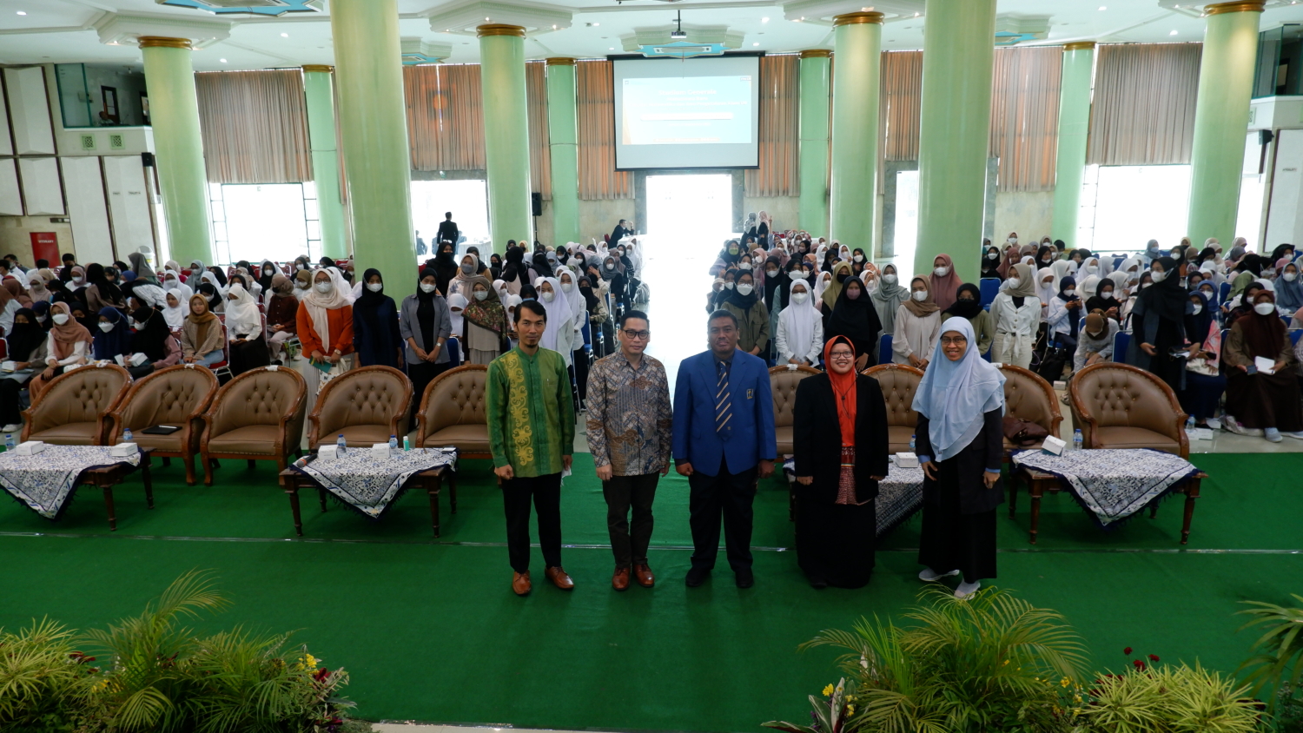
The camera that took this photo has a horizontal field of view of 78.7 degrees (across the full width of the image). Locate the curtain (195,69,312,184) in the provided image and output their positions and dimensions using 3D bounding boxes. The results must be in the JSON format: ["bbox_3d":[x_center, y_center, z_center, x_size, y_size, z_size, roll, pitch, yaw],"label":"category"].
[{"bbox_3d":[-13.239,-7.986,26.508,3.639,3.617,0.200,0,11,4],"label":"curtain"}]

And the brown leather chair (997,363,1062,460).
[{"bbox_3d":[2.766,0.469,6.383,0.770,0.850,0.720,2,13,11],"label":"brown leather chair"}]

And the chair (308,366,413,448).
[{"bbox_3d":[-2.363,0.483,6.745,0.770,0.850,0.720,0,13,5],"label":"chair"}]

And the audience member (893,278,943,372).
[{"bbox_3d":[2.543,-0.096,7.702,0.470,1.550,0.300,1,11,9],"label":"audience member"}]

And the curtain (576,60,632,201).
[{"bbox_3d":[-1.467,-7.313,24.790,1.730,4.120,0.160,0,13,4],"label":"curtain"}]

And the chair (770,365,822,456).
[{"bbox_3d":[1.153,0.474,6.496,0.770,0.850,0.720,0,13,3],"label":"chair"}]

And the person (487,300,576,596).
[{"bbox_3d":[-0.675,0.464,4.697,0.530,1.738,0.340,-2,13,-6],"label":"person"}]

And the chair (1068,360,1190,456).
[{"bbox_3d":[3.665,0.471,6.303,0.770,0.850,0.720,-2,13,-4],"label":"chair"}]

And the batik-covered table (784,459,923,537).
[{"bbox_3d":[1.487,0.908,5.391,1.120,0.480,0.560,0,13,3],"label":"batik-covered table"}]

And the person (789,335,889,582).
[{"bbox_3d":[1.097,0.553,4.726,0.570,1.489,0.370,0,13,6],"label":"person"}]

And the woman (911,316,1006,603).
[{"bbox_3d":[1.760,0.509,4.553,0.530,1.620,0.400,3,13,17],"label":"woman"}]

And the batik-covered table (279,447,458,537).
[{"bbox_3d":[-1.984,0.897,5.728,1.120,0.480,0.550,0,13,4],"label":"batik-covered table"}]

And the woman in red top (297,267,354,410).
[{"bbox_3d":[-3.155,-0.145,7.806,0.530,1.631,0.380,-2,13,-6],"label":"woman in red top"}]

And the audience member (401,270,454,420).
[{"bbox_3d":[-2.193,-0.139,7.753,0.500,1.610,0.340,-3,13,-7],"label":"audience member"}]

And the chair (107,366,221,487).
[{"bbox_3d":[-4.166,0.494,6.952,0.770,0.900,0.710,0,11,6],"label":"chair"}]

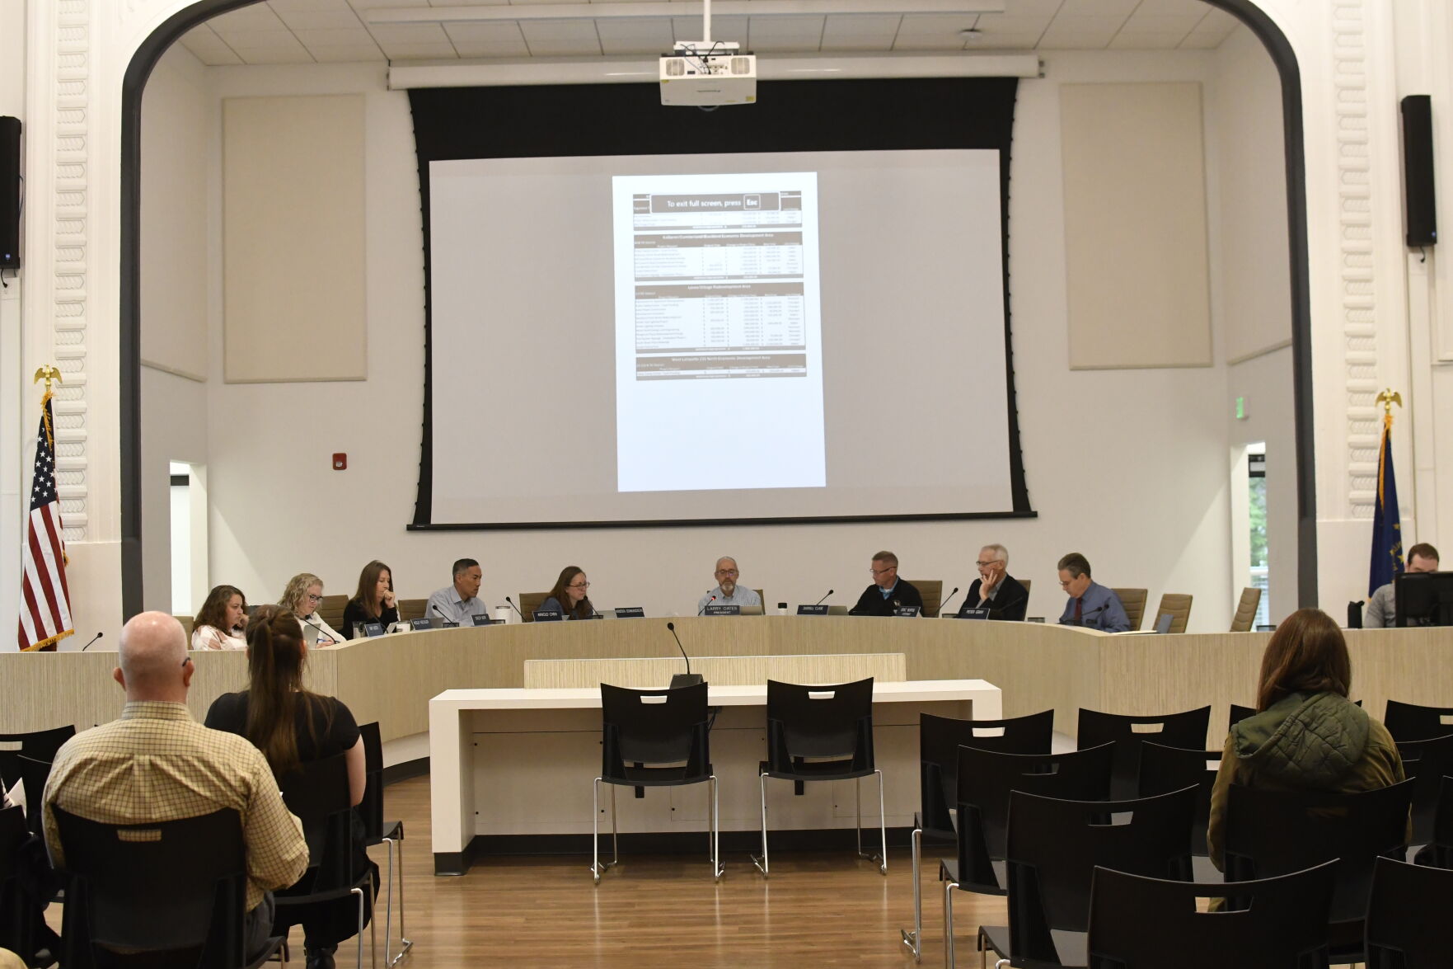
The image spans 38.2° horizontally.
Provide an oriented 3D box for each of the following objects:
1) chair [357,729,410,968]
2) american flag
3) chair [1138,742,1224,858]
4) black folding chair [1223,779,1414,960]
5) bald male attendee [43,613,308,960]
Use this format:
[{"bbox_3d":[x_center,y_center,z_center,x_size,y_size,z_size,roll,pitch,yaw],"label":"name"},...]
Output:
[{"bbox_3d":[-1.412,1.261,7.494,0.520,0.845,0.560,-1,-2,5],"label":"chair"},{"bbox_3d":[-4.349,0.246,13.400,0.340,1.680,0.230,-1,-2,0],"label":"american flag"},{"bbox_3d":[1.421,1.161,6.293,0.520,0.835,0.570,-1,-1,-3],"label":"chair"},{"bbox_3d":[1.440,1.143,5.197,0.520,0.845,0.560,-1,-2,1],"label":"black folding chair"},{"bbox_3d":[-1.291,0.958,5.277,0.620,1.289,0.830,-1,-2,8],"label":"bald male attendee"}]

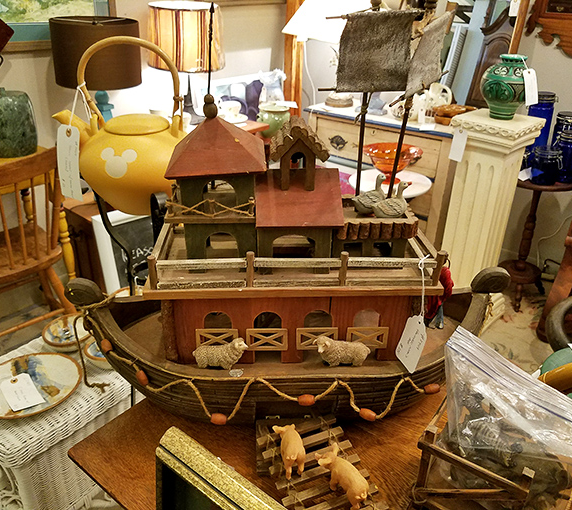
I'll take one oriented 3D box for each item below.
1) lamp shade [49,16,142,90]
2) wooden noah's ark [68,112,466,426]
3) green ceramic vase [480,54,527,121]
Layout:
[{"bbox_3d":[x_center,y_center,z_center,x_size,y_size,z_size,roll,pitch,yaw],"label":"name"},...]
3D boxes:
[{"bbox_3d":[-0.768,-0.821,2.080,0.345,0.245,0.345,2,28,0],"label":"lamp shade"},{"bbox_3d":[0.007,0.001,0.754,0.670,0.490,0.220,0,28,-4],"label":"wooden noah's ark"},{"bbox_3d":[0.879,-0.665,2.014,0.165,0.235,0.165,2,28,0],"label":"green ceramic vase"}]

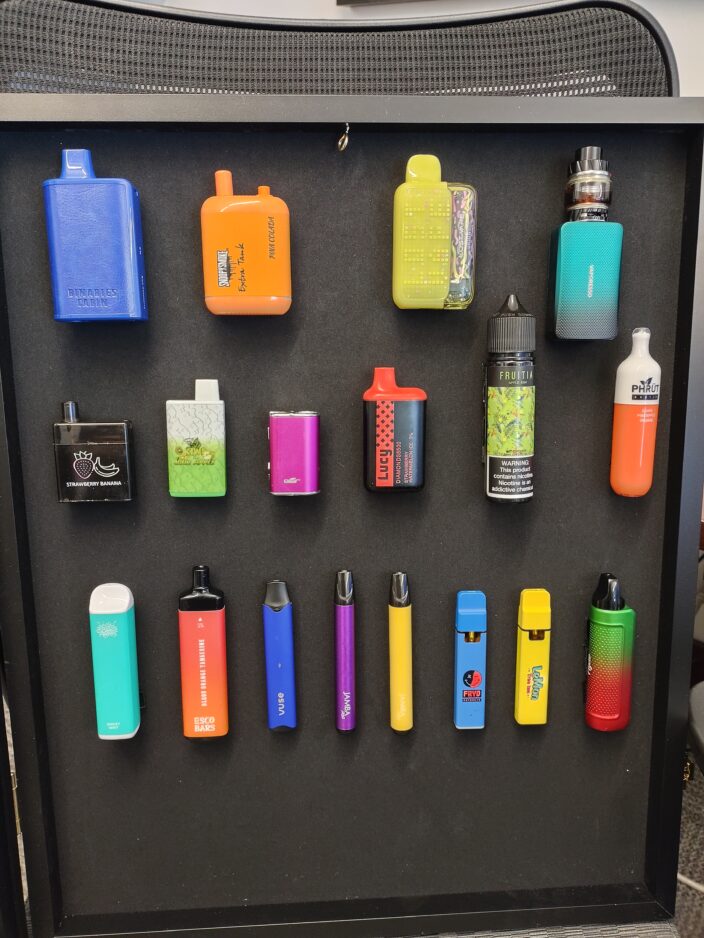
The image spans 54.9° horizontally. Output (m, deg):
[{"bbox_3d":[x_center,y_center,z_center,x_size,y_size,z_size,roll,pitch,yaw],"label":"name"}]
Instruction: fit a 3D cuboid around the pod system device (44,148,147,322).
[{"bbox_3d":[-0.152,-0.139,0.405,0.048,0.098,0.025,0,9,-3],"label":"pod system device"}]

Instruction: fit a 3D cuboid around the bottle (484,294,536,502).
[{"bbox_3d":[0.109,-0.047,0.462,0.033,0.140,0.033,-1,9,-3],"label":"bottle"}]

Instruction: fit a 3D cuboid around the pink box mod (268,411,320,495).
[{"bbox_3d":[-0.036,-0.010,0.432,0.032,0.053,0.022,0,9,-3],"label":"pink box mod"}]

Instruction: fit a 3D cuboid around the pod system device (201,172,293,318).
[{"bbox_3d":[-0.069,-0.147,0.441,0.057,0.090,0.025,-1,9,-3],"label":"pod system device"}]

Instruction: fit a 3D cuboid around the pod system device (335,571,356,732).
[{"bbox_3d":[-0.005,0.134,0.494,0.015,0.122,0.013,-1,9,-3],"label":"pod system device"}]

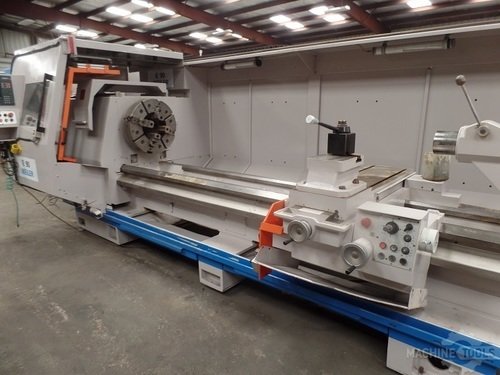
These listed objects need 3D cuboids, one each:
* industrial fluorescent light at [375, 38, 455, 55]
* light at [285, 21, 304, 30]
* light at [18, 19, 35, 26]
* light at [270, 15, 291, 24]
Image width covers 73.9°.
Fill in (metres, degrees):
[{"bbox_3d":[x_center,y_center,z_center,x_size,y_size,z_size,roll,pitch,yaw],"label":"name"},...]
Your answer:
[{"bbox_3d":[1.344,-1.162,2.765,0.640,0.070,0.070,10,16,37],"label":"industrial fluorescent light"},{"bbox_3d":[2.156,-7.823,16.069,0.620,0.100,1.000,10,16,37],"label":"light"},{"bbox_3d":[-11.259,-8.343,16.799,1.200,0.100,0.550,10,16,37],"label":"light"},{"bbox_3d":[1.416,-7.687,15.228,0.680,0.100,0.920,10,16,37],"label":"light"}]

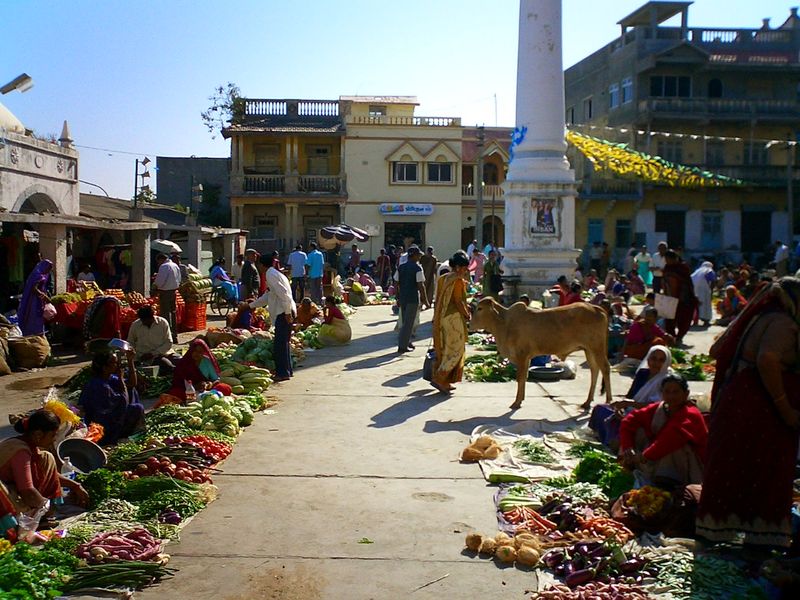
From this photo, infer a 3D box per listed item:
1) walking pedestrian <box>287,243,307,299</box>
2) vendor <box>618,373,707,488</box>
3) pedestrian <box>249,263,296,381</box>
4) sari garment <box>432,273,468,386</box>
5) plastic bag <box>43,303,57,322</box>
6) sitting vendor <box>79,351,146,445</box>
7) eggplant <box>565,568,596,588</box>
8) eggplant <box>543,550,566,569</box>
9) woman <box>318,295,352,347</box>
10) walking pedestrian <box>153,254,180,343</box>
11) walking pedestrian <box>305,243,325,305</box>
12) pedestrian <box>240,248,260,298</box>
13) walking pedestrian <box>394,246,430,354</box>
[{"bbox_3d":[-2.784,-0.694,22.946,0.540,1.640,0.340,0,4,3],"label":"walking pedestrian"},{"bbox_3d":[1.825,0.878,5.924,0.580,0.780,0.640,2,5,30],"label":"vendor"},{"bbox_3d":[-1.551,0.183,10.349,0.560,1.550,0.450,0,4,3],"label":"pedestrian"},{"bbox_3d":[0.586,0.303,9.924,0.400,1.300,0.420,-2,4,-25],"label":"sari garment"},{"bbox_3d":[-5.821,0.208,14.200,0.230,0.330,0.190,0,4,0],"label":"plastic bag"},{"bbox_3d":[-2.626,0.834,7.750,0.620,0.780,0.520,-1,4,-7],"label":"sitting vendor"},{"bbox_3d":[0.883,1.358,4.184,0.175,0.070,0.070,-13,11,-37],"label":"eggplant"},{"bbox_3d":[0.789,1.333,4.393,0.135,0.072,0.072,-9,8,-34],"label":"eggplant"},{"bbox_3d":[-1.071,0.306,14.174,0.540,0.800,0.460,1,4,12],"label":"woman"},{"bbox_3d":[-4.096,-0.058,14.994,0.460,1.580,0.440,-3,5,-37],"label":"walking pedestrian"},{"bbox_3d":[-2.260,-0.688,22.545,0.520,1.680,0.340,0,4,-3],"label":"walking pedestrian"},{"bbox_3d":[-3.147,-0.329,17.948,0.360,1.570,0.440,2,4,28],"label":"pedestrian"},{"bbox_3d":[0.176,-0.021,13.370,0.520,1.680,0.480,3,5,37],"label":"walking pedestrian"}]

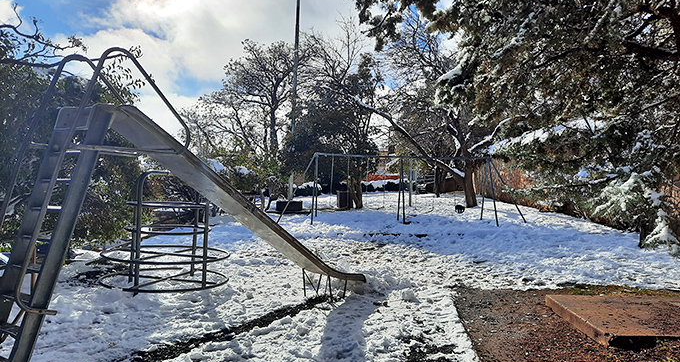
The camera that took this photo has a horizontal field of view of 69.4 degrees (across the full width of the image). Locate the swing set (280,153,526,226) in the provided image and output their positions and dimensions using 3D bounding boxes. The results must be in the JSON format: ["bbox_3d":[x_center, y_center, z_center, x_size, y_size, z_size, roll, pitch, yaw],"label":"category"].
[{"bbox_3d":[2.220,0.310,17.200,8.600,2.400,2.050,1,1,1],"label":"swing set"}]

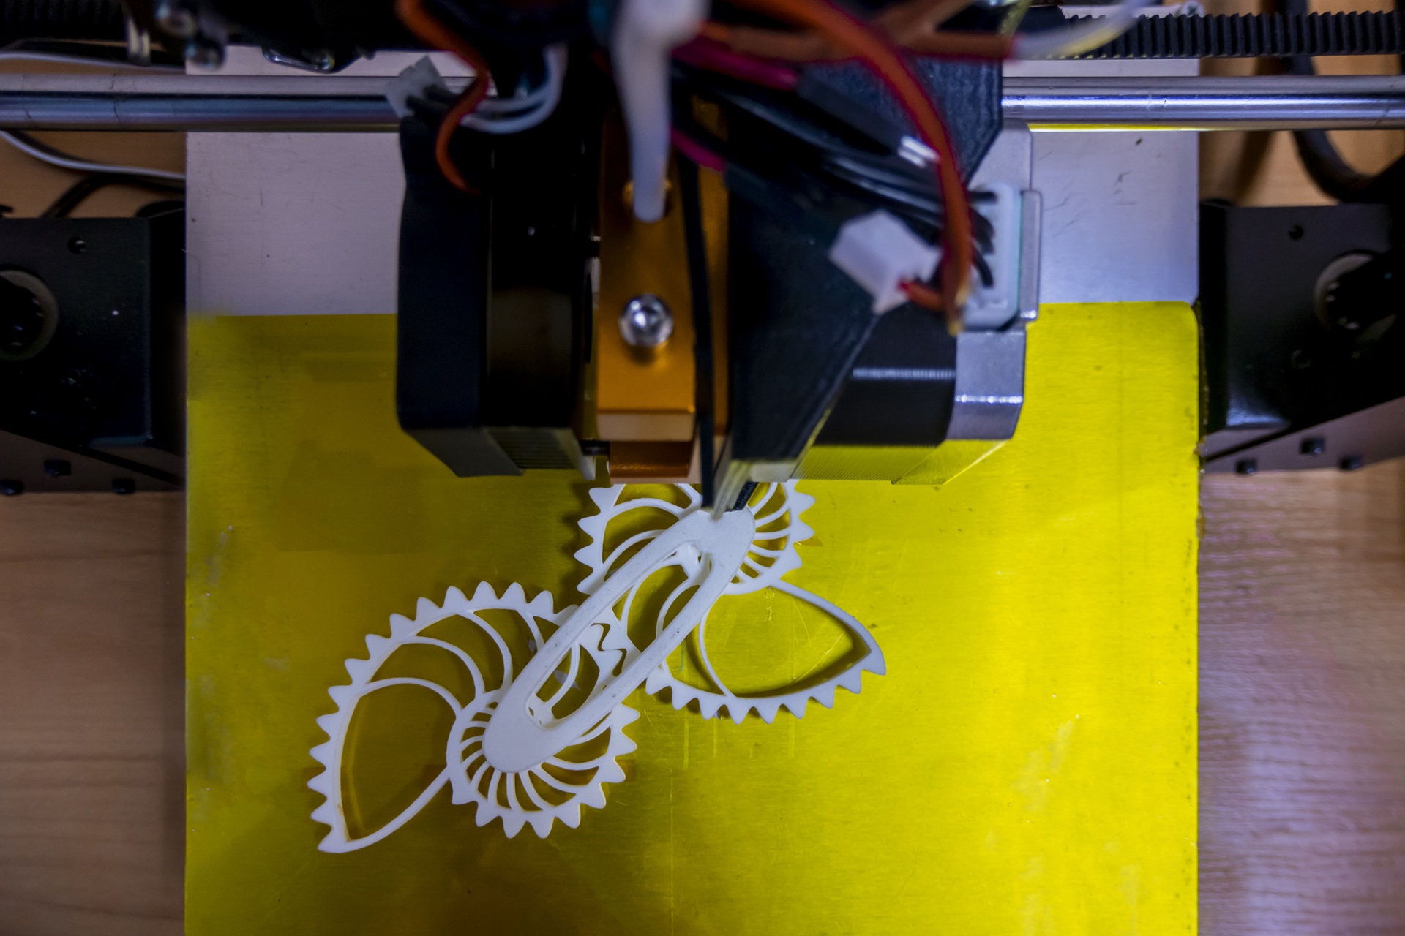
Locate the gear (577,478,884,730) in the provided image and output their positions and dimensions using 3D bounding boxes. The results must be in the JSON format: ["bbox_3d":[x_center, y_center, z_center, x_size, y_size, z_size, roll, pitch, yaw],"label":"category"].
[{"bbox_3d":[0.002,0.025,0.203,0.055,0.006,0.070,-25,86,-2],"label":"gear"}]

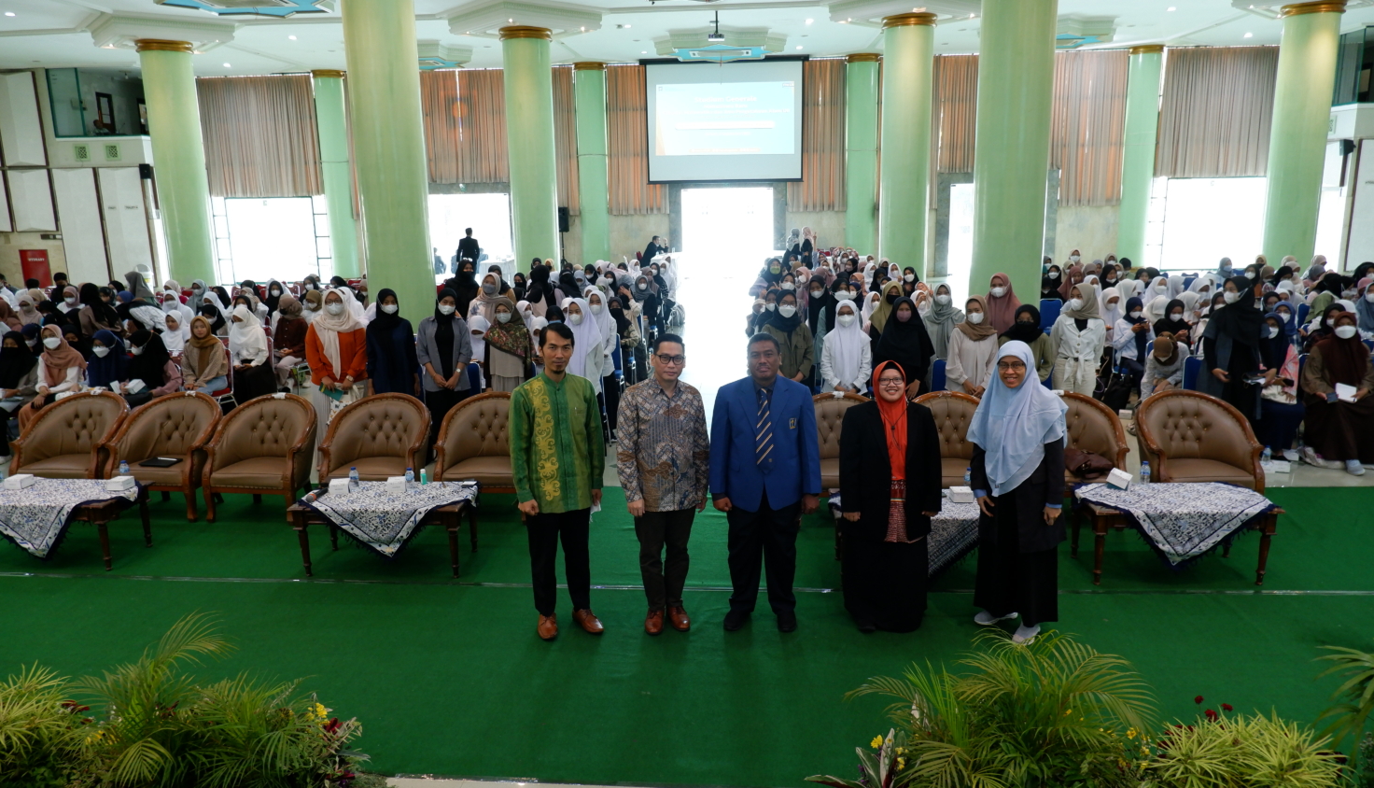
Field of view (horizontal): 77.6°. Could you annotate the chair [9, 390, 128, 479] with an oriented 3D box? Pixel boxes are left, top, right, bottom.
[{"bbox_3d":[-4.951,0.493,7.033,0.770,0.900,0.710,0,11,5],"label":"chair"}]

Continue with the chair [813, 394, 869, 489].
[{"bbox_3d":[1.153,0.474,6.496,0.770,0.850,0.720,0,13,3],"label":"chair"}]

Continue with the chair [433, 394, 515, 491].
[{"bbox_3d":[-1.487,0.475,6.709,0.770,0.850,0.720,0,13,7],"label":"chair"}]

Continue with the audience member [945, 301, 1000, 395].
[{"bbox_3d":[2.543,-0.096,7.702,0.470,1.550,0.300,1,11,9],"label":"audience member"}]

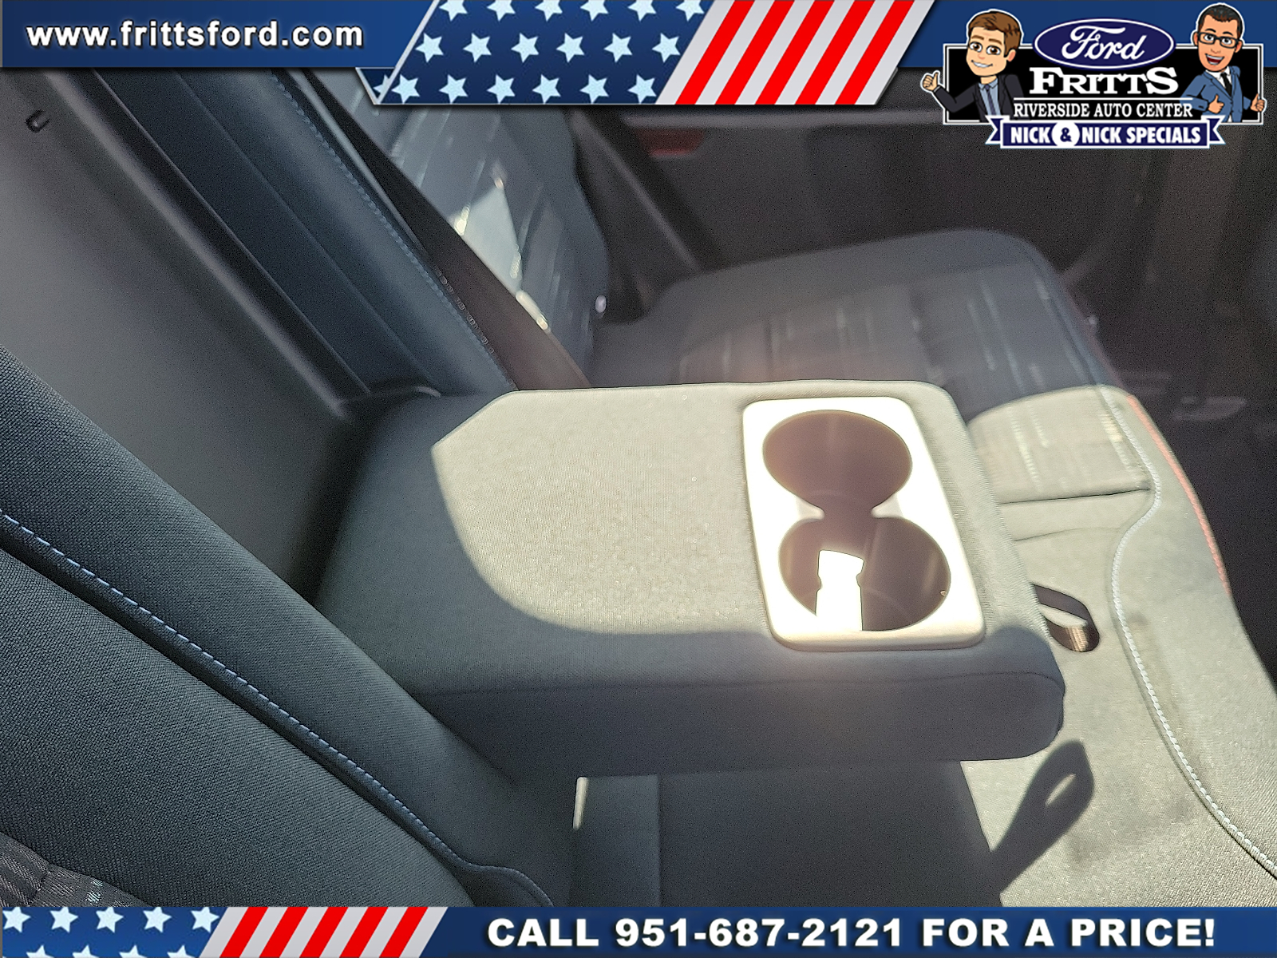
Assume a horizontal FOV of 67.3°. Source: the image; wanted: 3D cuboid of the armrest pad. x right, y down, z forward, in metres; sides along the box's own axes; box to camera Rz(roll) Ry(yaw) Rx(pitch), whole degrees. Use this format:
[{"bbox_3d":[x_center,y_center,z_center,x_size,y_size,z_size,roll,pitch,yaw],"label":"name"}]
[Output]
[{"bbox_3d":[0.014,0.044,0.529,0.360,0.072,0.226,-2,42,2],"label":"armrest pad"}]

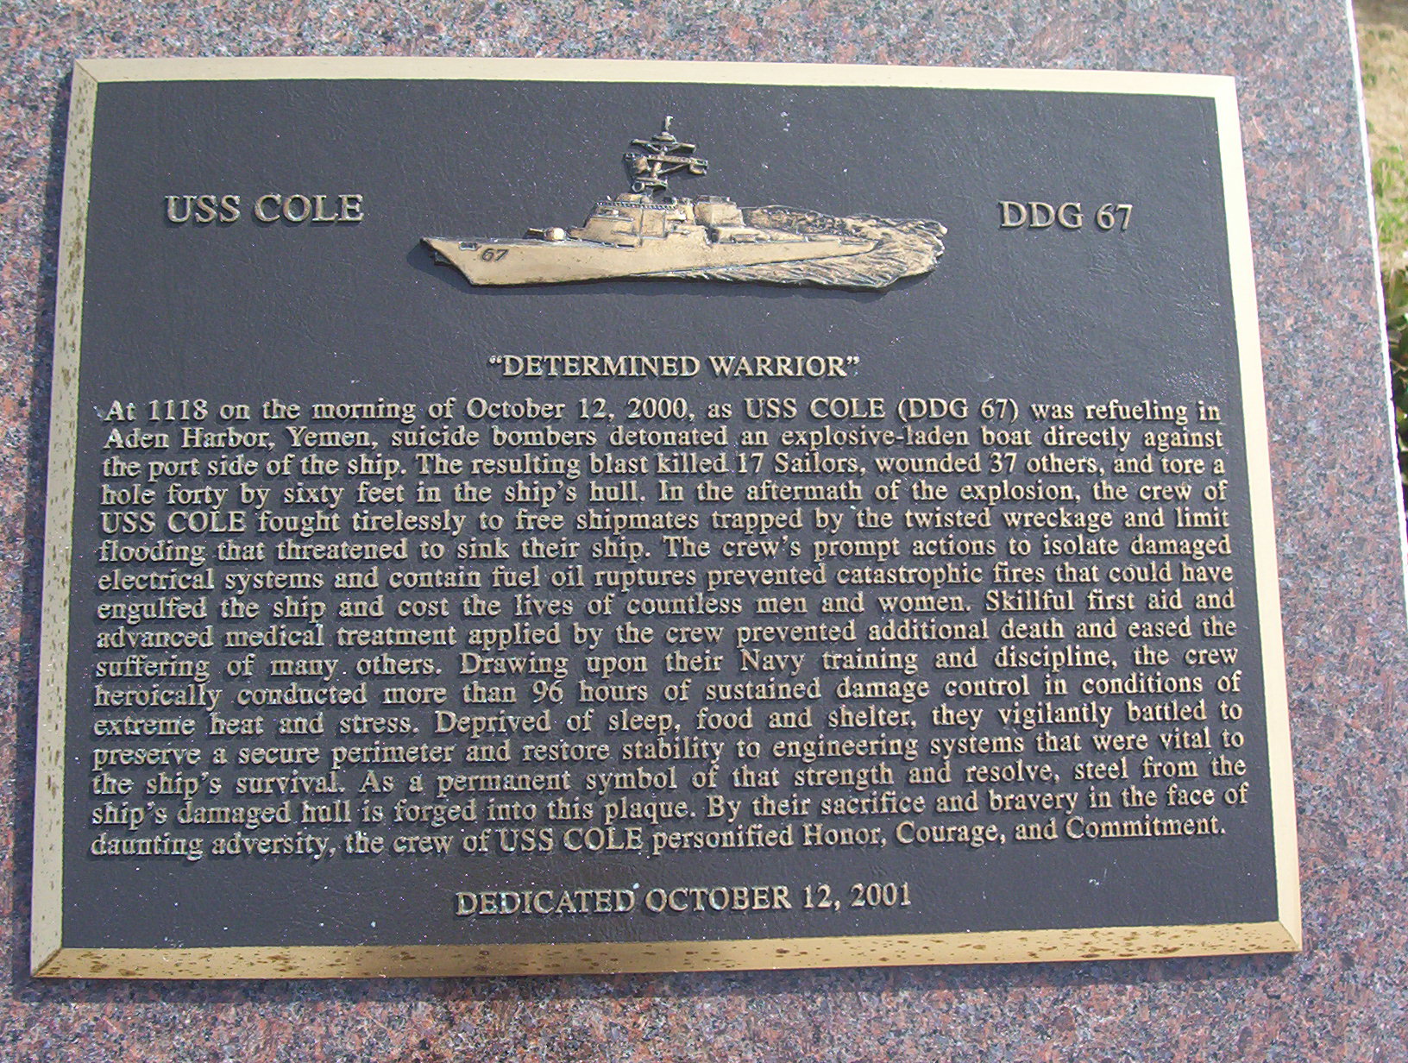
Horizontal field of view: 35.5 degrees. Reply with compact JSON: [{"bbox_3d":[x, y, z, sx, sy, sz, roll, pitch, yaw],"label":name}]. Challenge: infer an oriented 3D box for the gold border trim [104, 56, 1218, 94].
[{"bbox_3d":[-0.019,-0.236,1.153,0.610,0.012,0.014,0,77,-5],"label":"gold border trim"}]

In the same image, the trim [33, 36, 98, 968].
[{"bbox_3d":[-0.312,-0.017,1.080,0.014,0.012,0.461,0,77,-5],"label":"trim"}]

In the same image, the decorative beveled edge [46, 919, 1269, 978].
[{"bbox_3d":[-0.010,0.200,1.055,0.610,0.012,0.014,0,77,-5],"label":"decorative beveled edge"}]

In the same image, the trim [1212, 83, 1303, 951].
[{"bbox_3d":[0.282,-0.019,1.129,0.014,0.012,0.461,0,77,-5],"label":"trim"}]

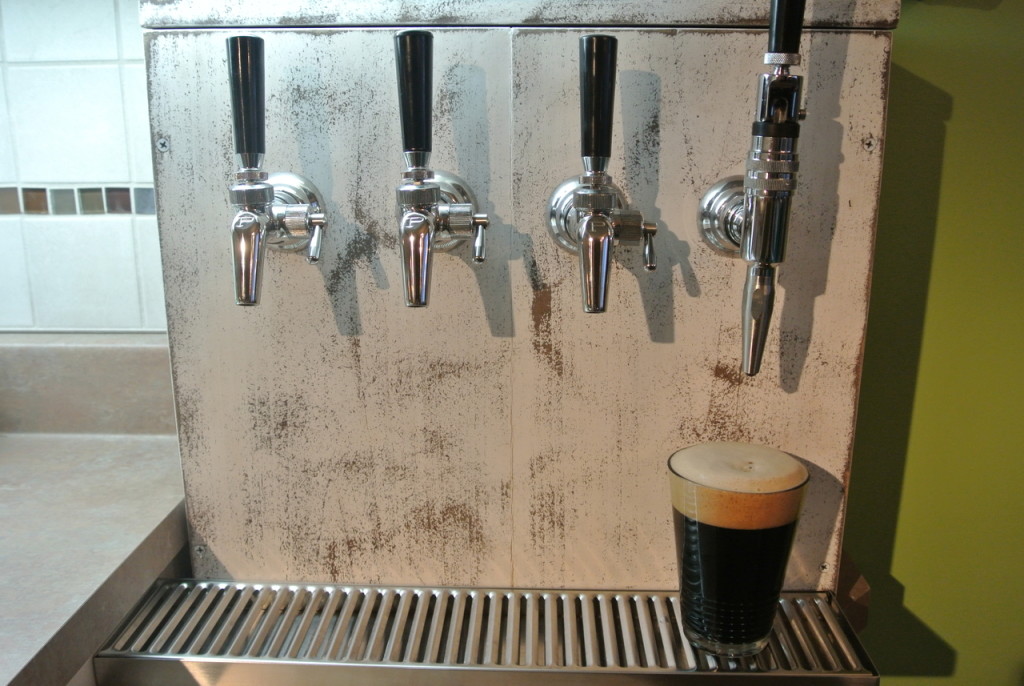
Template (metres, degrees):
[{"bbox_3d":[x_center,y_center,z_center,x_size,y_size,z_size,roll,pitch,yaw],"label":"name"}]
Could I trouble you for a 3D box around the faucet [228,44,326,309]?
[{"bbox_3d":[-0.148,-0.108,0.573,0.070,0.157,0.095,1,14,2],"label":"faucet"}]

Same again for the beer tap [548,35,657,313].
[{"bbox_3d":[0.056,-0.106,0.566,0.067,0.160,0.095,1,14,2],"label":"beer tap"}]

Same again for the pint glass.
[{"bbox_3d":[0.148,0.141,0.615,0.089,0.123,0.089,1,14,2],"label":"pint glass"}]

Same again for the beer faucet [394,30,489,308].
[{"bbox_3d":[-0.047,-0.109,0.569,0.066,0.160,0.095,1,14,2],"label":"beer faucet"}]

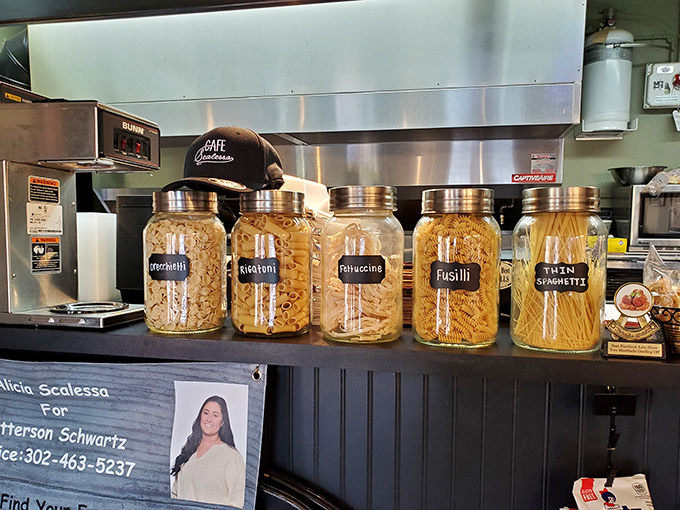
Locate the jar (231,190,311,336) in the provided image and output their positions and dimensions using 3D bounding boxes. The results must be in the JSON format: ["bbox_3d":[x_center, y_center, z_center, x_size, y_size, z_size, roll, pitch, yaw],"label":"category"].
[{"bbox_3d":[-0.128,0.013,0.973,0.149,0.263,0.149,0,3,0],"label":"jar"}]

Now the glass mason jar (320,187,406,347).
[{"bbox_3d":[0.041,0.014,0.927,0.149,0.267,0.149,0,3,0],"label":"glass mason jar"}]

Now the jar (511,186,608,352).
[{"bbox_3d":[0.376,0.021,0.879,0.149,0.263,0.149,1,3,19],"label":"jar"}]

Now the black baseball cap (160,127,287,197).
[{"bbox_3d":[-0.229,-0.184,0.980,0.183,0.132,0.268,1,3,18],"label":"black baseball cap"}]

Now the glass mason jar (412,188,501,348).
[{"bbox_3d":[0.205,0.019,0.898,0.149,0.263,0.149,1,3,13],"label":"glass mason jar"}]

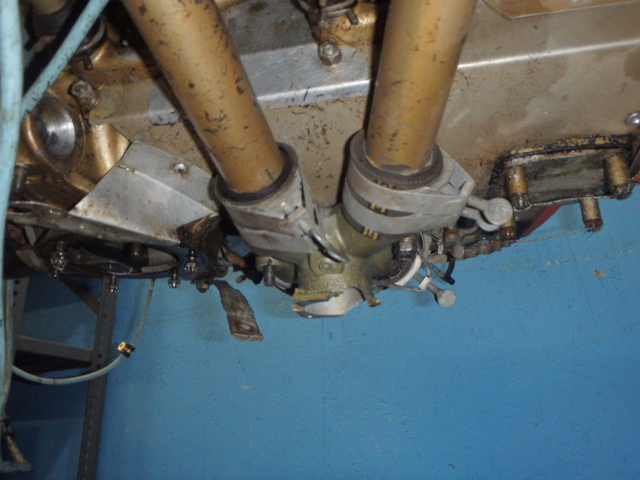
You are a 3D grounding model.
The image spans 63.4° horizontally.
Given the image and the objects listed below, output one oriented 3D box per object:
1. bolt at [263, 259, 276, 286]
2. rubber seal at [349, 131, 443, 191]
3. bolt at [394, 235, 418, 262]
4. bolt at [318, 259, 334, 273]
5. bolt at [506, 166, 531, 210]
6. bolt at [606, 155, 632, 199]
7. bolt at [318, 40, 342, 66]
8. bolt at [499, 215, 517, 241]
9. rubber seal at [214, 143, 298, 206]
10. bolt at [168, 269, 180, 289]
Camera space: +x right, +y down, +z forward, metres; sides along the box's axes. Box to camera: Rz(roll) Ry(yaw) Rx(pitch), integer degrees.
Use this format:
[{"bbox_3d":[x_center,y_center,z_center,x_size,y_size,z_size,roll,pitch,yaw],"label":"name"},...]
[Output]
[{"bbox_3d":[-0.052,0.033,0.530,0.013,0.030,0.013,3,-21,1],"label":"bolt"},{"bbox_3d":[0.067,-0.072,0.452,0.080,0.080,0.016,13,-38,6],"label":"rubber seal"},{"bbox_3d":[0.090,0.009,0.540,0.021,0.028,0.021,-5,-23,21],"label":"bolt"},{"bbox_3d":[0.006,0.026,0.510,0.013,0.013,0.006,1,-20,0],"label":"bolt"},{"bbox_3d":[0.181,-0.047,0.472,0.017,0.041,0.017,-5,-23,21],"label":"bolt"},{"bbox_3d":[0.255,-0.053,0.442,0.018,0.041,0.018,-5,-23,21],"label":"bolt"},{"bbox_3d":[0.008,-0.158,0.437,0.019,0.019,0.012,-2,-7,8],"label":"bolt"},{"bbox_3d":[0.193,-0.018,0.535,0.017,0.040,0.017,-5,-23,21],"label":"bolt"},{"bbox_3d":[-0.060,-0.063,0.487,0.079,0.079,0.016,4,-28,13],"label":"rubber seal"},{"bbox_3d":[-0.152,0.040,0.540,0.013,0.021,0.013,-5,-23,21],"label":"bolt"}]

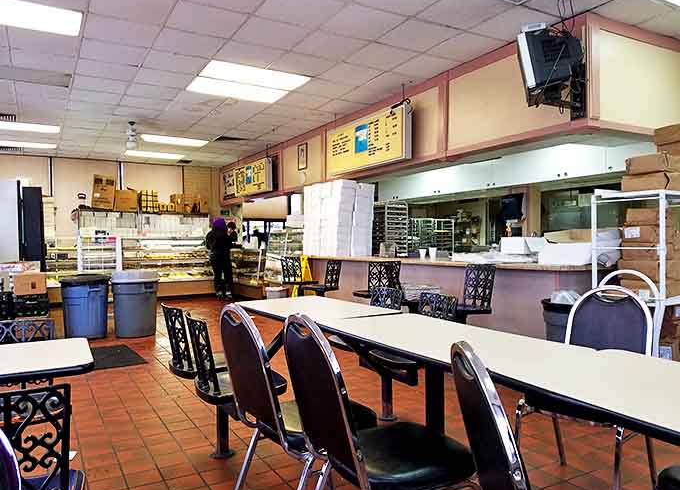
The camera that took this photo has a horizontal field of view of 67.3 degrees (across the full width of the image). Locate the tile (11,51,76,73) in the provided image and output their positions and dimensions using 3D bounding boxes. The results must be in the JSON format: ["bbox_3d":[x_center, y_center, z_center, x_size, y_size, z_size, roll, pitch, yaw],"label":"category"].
[{"bbox_3d":[-3.127,-1.950,5.412,0.610,0.022,0.610,-1,1,-30],"label":"tile"}]

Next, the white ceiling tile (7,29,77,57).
[{"bbox_3d":[-2.811,-1.927,4.866,0.610,0.020,0.610,-1,0,-31],"label":"white ceiling tile"}]

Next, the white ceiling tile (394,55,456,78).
[{"bbox_3d":[0.955,-1.990,5.666,0.605,0.020,0.605,-1,1,-30],"label":"white ceiling tile"}]

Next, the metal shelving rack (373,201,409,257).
[{"bbox_3d":[0.828,0.160,8.773,0.480,1.760,0.580,-1,1,-30],"label":"metal shelving rack"}]

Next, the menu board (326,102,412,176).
[{"bbox_3d":[0.346,-1.389,7.087,0.120,0.670,1.950,-1,0,-31],"label":"menu board"}]

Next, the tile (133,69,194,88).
[{"bbox_3d":[-2.074,-1.965,6.028,0.610,0.022,0.610,-1,1,-30],"label":"tile"}]

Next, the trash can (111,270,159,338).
[{"bbox_3d":[-2.519,0.721,6.310,0.550,0.760,0.550,-1,1,-30],"label":"trash can"}]

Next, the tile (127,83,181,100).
[{"bbox_3d":[-2.386,-1.968,6.555,0.605,0.020,0.605,-1,0,-30],"label":"tile"}]

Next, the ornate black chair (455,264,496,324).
[{"bbox_3d":[1.210,0.640,5.040,0.500,0.870,0.420,-1,0,-26],"label":"ornate black chair"}]

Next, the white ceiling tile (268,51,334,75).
[{"bbox_3d":[-0.409,-1.979,5.594,0.605,0.020,0.605,-1,0,-30],"label":"white ceiling tile"}]

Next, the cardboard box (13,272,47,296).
[{"bbox_3d":[-4.674,0.599,7.694,0.410,0.290,0.340,-1,1,-30],"label":"cardboard box"}]

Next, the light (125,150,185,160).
[{"bbox_3d":[-4.050,-1.949,11.150,1.200,0.060,0.600,-1,0,-31],"label":"light"}]

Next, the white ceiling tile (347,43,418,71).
[{"bbox_3d":[0.429,-1.981,5.358,0.605,0.020,0.605,-1,1,-30],"label":"white ceiling tile"}]

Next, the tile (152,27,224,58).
[{"bbox_3d":[-1.461,-1.965,4.977,0.605,0.020,0.605,-1,0,-30],"label":"tile"}]

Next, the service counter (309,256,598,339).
[{"bbox_3d":[1.103,0.620,6.730,0.700,0.880,5.150,-1,0,-31],"label":"service counter"}]

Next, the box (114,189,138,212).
[{"bbox_3d":[-4.822,-0.990,11.546,0.460,0.460,0.400,-1,0,-30],"label":"box"}]

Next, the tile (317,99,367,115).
[{"bbox_3d":[0.031,-1.994,7.262,0.610,0.022,0.610,-1,1,-30],"label":"tile"}]

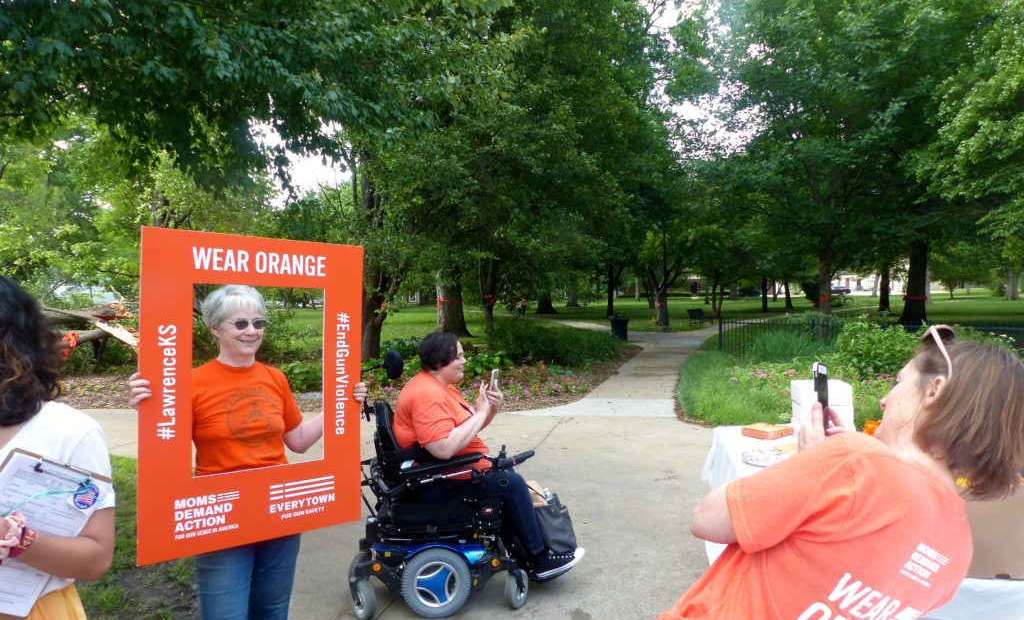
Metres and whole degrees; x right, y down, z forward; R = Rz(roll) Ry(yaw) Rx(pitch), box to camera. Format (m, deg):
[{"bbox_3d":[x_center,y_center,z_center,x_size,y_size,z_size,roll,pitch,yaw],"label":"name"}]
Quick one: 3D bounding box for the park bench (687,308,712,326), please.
[{"bbox_3d":[9.456,0.380,37.000,0.620,0.850,1.600,1,2,35],"label":"park bench"}]

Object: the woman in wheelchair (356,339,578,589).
[{"bbox_3d":[-0.170,0.767,4.024,1.070,1.300,0.560,0,1,-10],"label":"woman in wheelchair"}]

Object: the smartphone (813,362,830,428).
[{"bbox_3d":[0.594,0.173,1.420,0.011,0.146,0.072,-5,-9,37],"label":"smartphone"}]

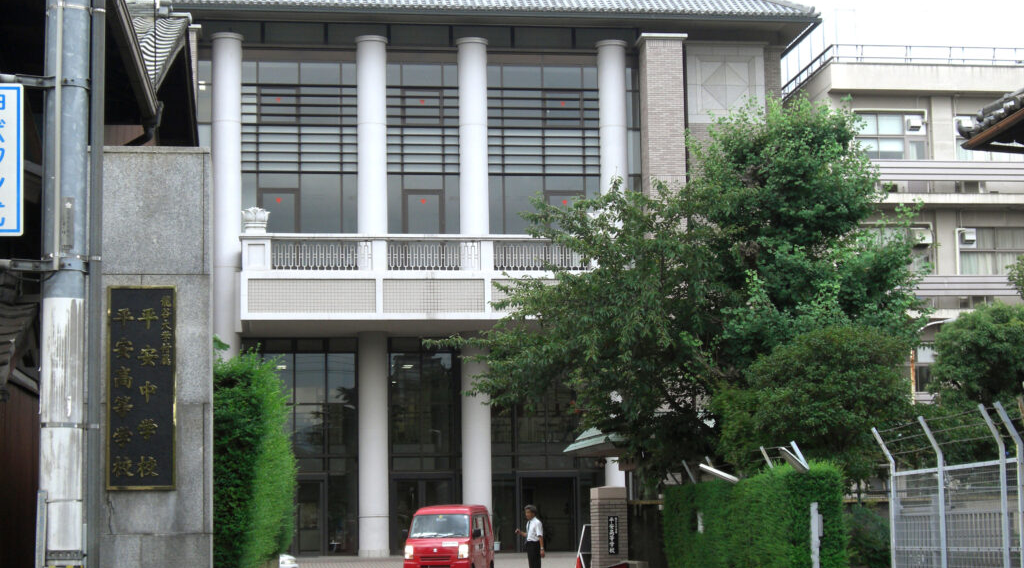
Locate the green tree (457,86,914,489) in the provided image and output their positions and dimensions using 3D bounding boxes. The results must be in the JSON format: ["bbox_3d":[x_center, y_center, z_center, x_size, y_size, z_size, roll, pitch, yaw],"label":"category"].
[{"bbox_3d":[3.965,1.130,43.165,10.000,10.990,7.800,0,-6,-8],"label":"green tree"}]

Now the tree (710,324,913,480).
[{"bbox_3d":[6.566,3.611,40.881,4.000,5.490,3.700,0,-6,-8],"label":"tree"}]

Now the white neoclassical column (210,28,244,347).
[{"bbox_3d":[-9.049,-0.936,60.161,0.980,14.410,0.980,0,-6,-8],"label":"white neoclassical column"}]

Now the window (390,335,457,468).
[{"bbox_3d":[-2.869,3.959,62.073,2.367,4.357,0.200,0,-6,-8],"label":"window"}]

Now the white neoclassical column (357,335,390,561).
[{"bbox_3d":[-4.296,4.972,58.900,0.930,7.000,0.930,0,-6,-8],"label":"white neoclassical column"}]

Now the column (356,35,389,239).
[{"bbox_3d":[-4.493,-4.667,61.189,0.980,6.903,0.980,0,-6,-8],"label":"column"}]

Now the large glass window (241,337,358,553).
[{"bbox_3d":[-6.892,5.183,61.398,3.804,6.983,0.200,0,-6,-8],"label":"large glass window"}]

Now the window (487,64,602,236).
[{"bbox_3d":[1.057,-4.497,63.546,3.870,5.992,0.200,0,-6,-8],"label":"window"}]

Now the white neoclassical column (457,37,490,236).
[{"bbox_3d":[-1.237,-4.659,61.623,0.980,6.870,0.980,0,-6,-8],"label":"white neoclassical column"}]

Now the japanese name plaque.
[{"bbox_3d":[-2.231,0.629,11.400,0.410,1.230,0.050,0,-6,-8],"label":"japanese name plaque"}]

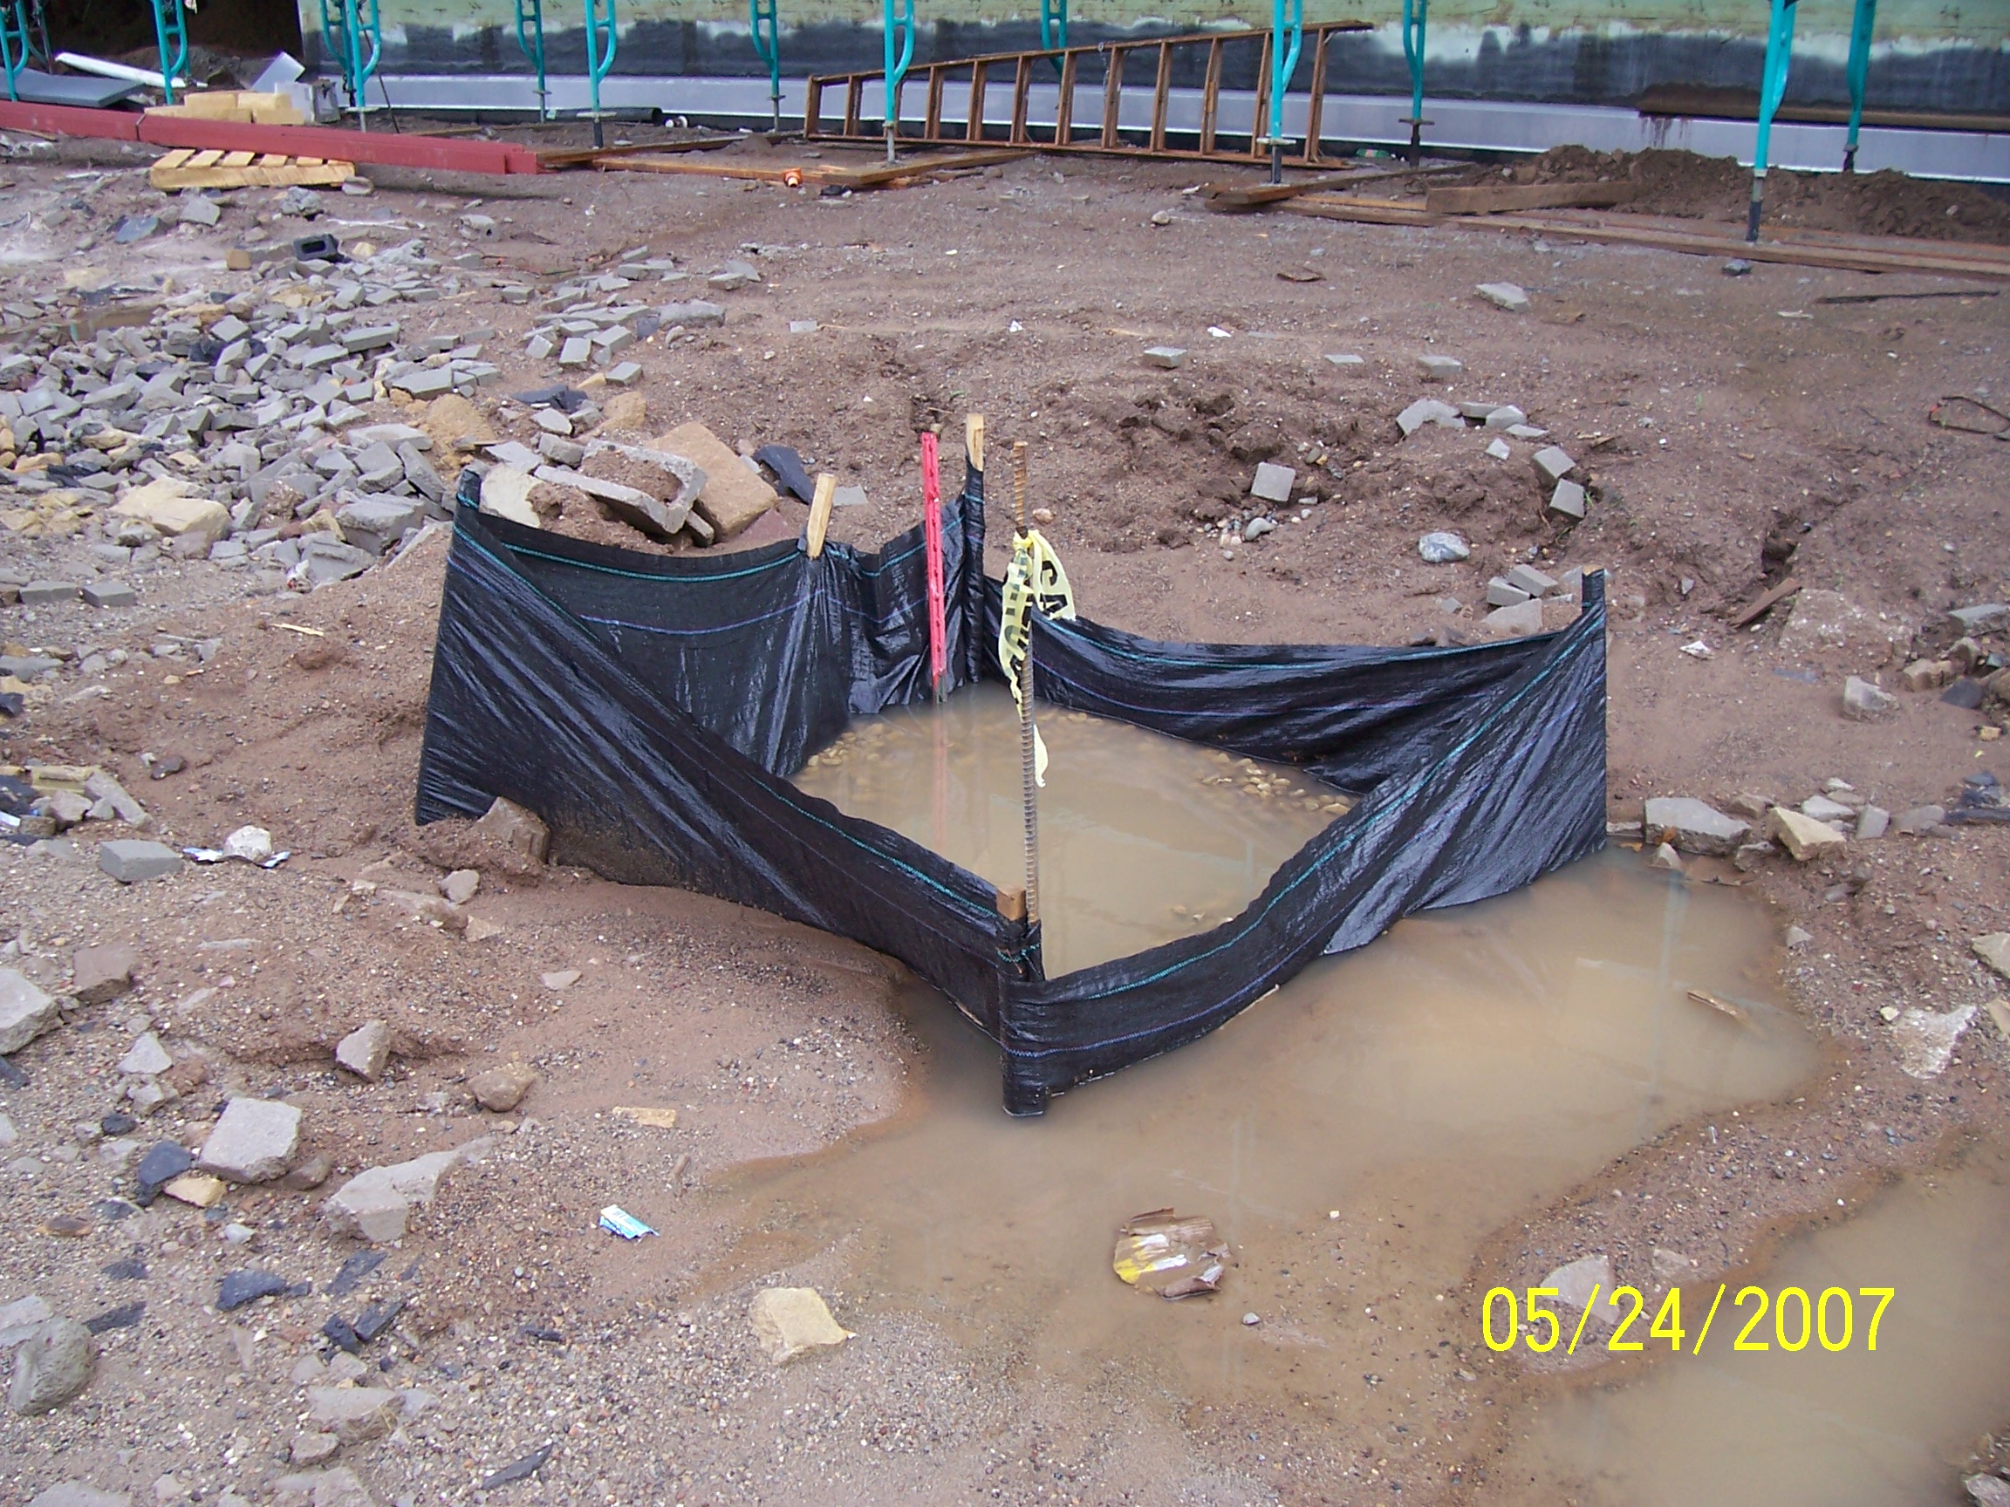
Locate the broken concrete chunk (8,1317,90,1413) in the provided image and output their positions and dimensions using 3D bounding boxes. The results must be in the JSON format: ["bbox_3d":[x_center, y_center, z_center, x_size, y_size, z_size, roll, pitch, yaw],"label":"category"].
[{"bbox_3d":[-1.110,0.711,2.296,0.081,0.070,0.090,-12,24,-28],"label":"broken concrete chunk"}]

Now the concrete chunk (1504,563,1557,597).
[{"bbox_3d":[1.314,-0.434,4.938,0.130,0.058,0.065,18,28,38],"label":"concrete chunk"}]

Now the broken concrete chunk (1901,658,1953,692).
[{"bbox_3d":[2.105,-0.180,4.511,0.116,0.058,0.088,7,23,19],"label":"broken concrete chunk"}]

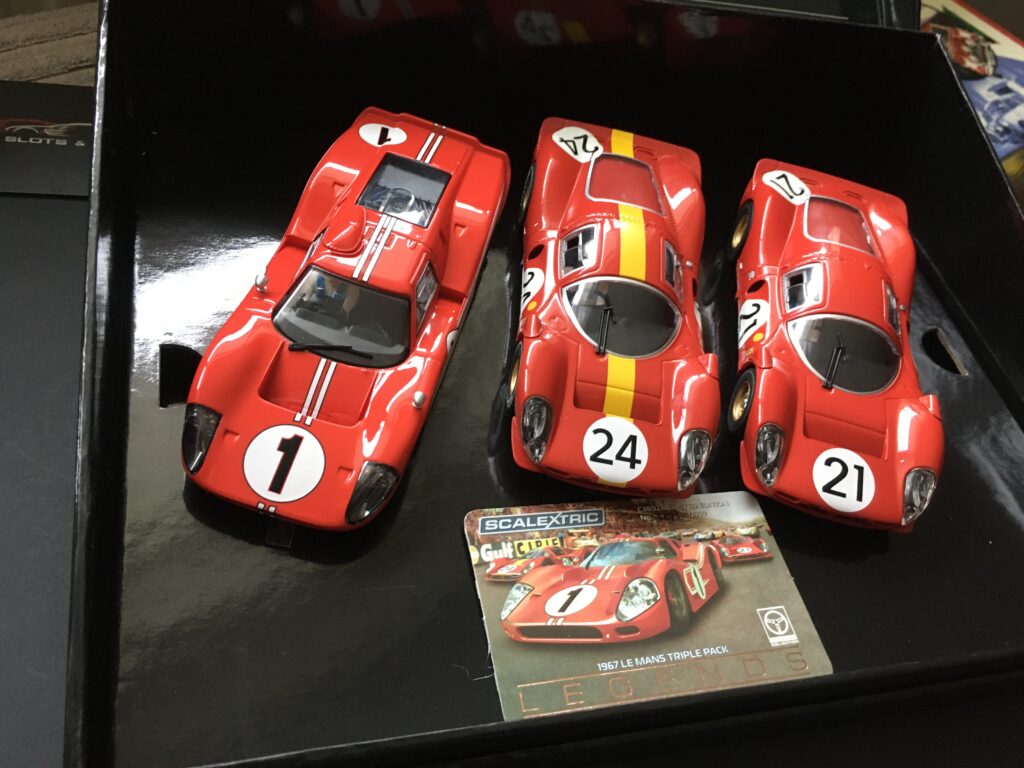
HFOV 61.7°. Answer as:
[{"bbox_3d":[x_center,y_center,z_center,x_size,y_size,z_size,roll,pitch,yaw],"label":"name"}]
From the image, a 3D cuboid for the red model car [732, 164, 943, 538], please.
[{"bbox_3d":[0.098,-0.019,0.261,0.058,0.032,0.131,16,51,-3],"label":"red model car"}]

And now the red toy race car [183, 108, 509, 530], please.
[{"bbox_3d":[-0.039,-0.023,0.227,0.056,0.030,0.134,18,51,-2],"label":"red toy race car"}]

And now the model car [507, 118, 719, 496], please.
[{"bbox_3d":[0.031,-0.029,0.250,0.058,0.032,0.131,11,51,-7],"label":"model car"}]

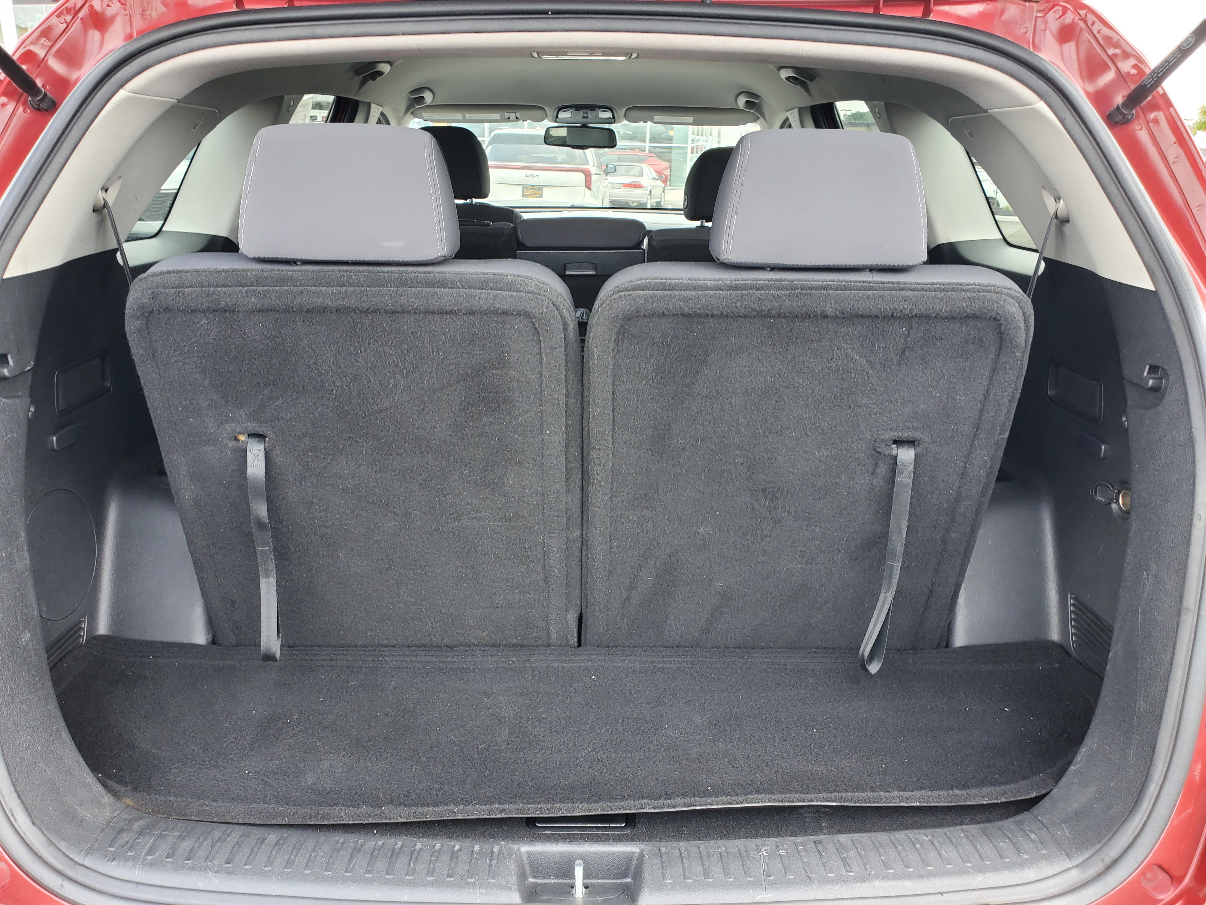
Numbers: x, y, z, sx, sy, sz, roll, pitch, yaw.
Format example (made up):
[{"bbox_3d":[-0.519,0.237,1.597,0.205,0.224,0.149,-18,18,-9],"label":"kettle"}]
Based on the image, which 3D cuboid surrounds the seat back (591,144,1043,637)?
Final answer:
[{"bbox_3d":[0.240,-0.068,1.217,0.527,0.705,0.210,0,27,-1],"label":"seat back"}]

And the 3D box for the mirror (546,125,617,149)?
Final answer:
[{"bbox_3d":[-0.075,-1.073,3.089,0.250,0.072,0.050,6,23,11],"label":"mirror"}]

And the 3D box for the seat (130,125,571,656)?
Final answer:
[{"bbox_3d":[-0.292,-0.068,1.204,0.520,0.706,0.210,0,27,-1],"label":"seat"}]

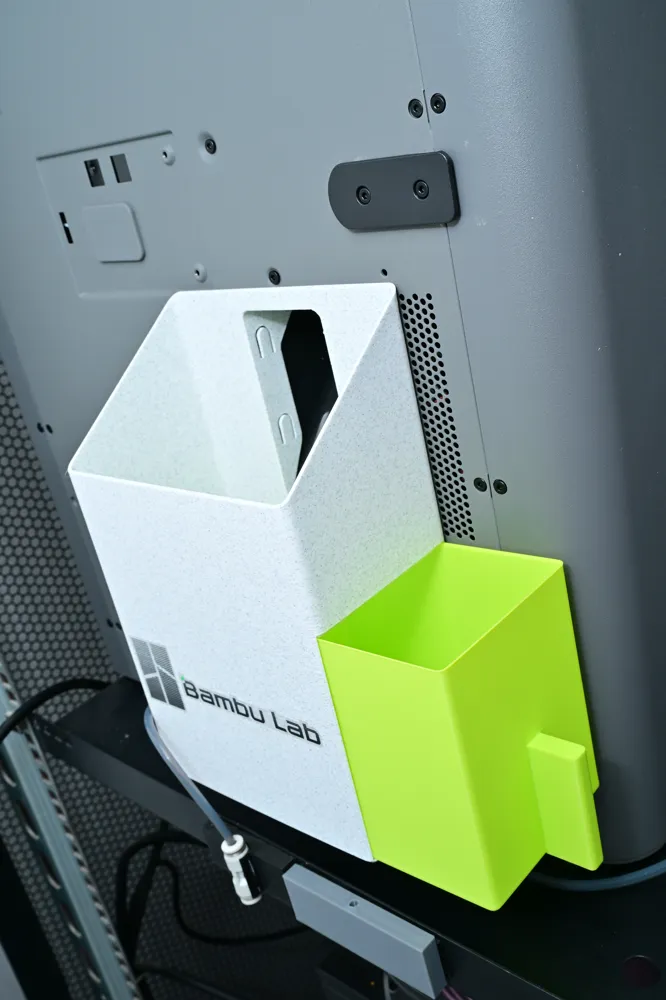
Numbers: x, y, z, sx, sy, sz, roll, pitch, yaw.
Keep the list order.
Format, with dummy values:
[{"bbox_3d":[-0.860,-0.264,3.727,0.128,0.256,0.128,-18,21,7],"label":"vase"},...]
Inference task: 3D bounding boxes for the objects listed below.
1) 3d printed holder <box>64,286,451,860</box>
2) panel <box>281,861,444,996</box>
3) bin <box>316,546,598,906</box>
[{"bbox_3d":[-0.028,0.025,0.407,0.129,0.209,0.076,9,31,42],"label":"3d printed holder"},{"bbox_3d":[0.013,0.193,0.438,0.083,0.028,0.009,9,31,42],"label":"panel"},{"bbox_3d":[0.057,0.082,0.358,0.075,0.101,0.076,9,31,42],"label":"bin"}]

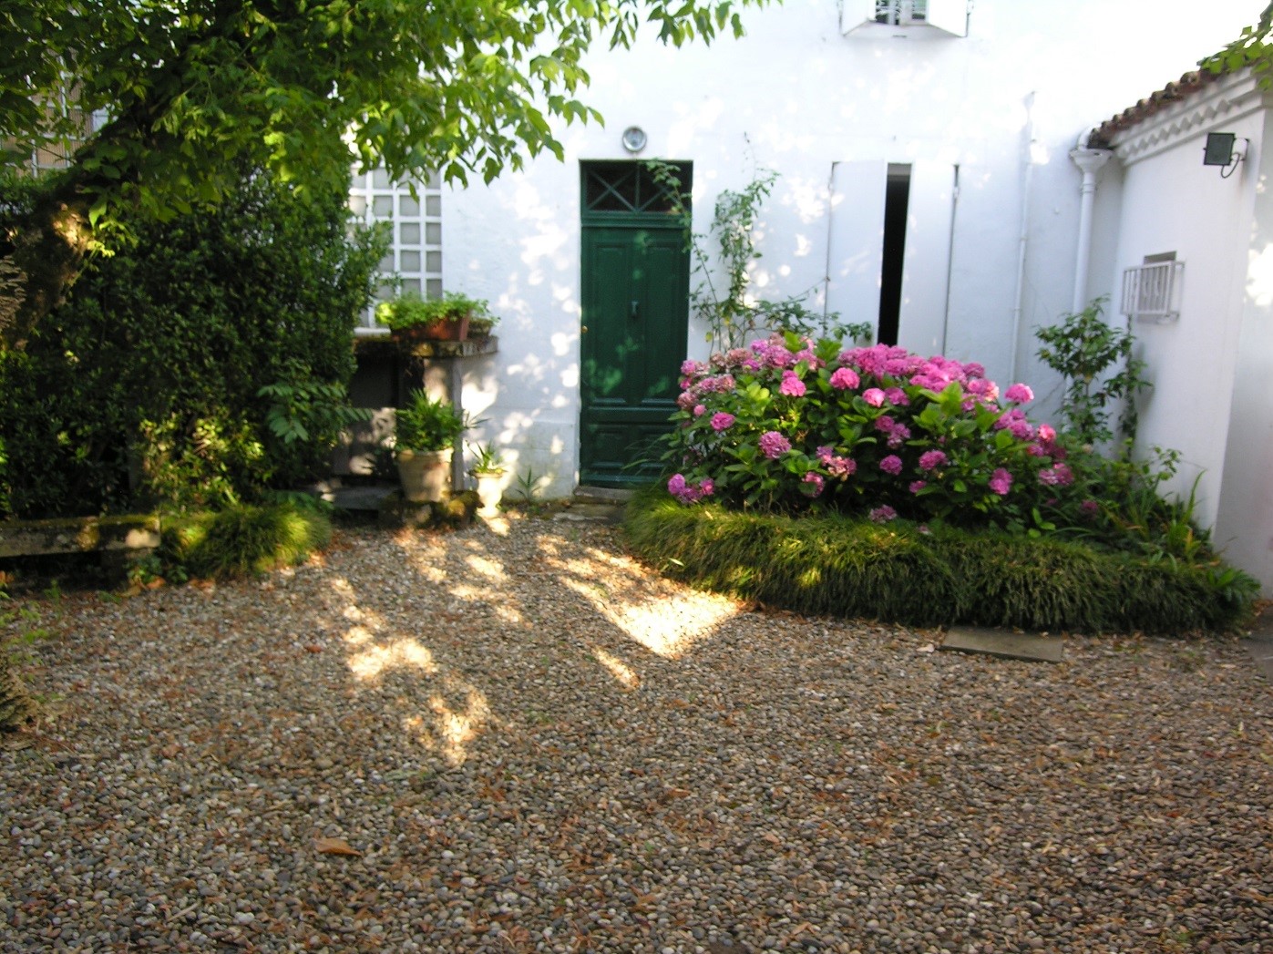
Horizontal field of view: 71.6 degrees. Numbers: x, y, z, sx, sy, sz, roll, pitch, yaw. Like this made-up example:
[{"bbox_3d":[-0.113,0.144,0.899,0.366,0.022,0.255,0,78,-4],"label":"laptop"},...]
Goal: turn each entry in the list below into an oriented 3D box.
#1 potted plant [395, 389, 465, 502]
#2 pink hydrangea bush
[{"bbox_3d":[-1.583,-0.243,6.750,0.520,0.830,0.520,1,9,0],"label":"potted plant"},{"bbox_3d":[1.468,-0.271,5.800,2.500,1.250,1.800,1,9,0],"label":"pink hydrangea bush"}]

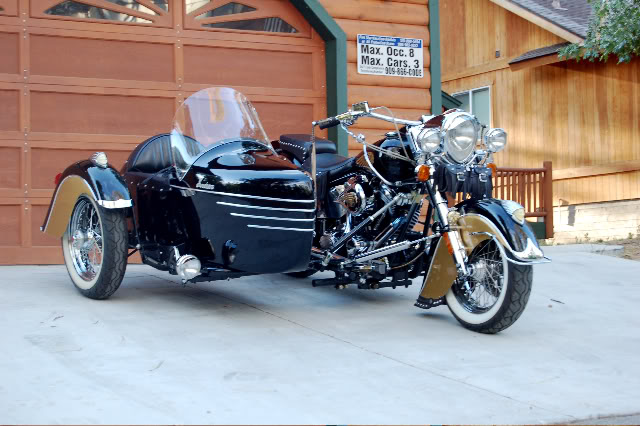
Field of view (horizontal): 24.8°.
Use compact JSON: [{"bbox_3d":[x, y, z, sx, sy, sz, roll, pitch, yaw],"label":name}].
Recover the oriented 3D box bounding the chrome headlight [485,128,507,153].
[{"bbox_3d":[0.871,-0.362,7.316,0.125,0.125,0.090,-2,8,-32],"label":"chrome headlight"}]

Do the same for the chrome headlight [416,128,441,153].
[{"bbox_3d":[0.527,-0.352,7.102,0.125,0.125,0.090,-2,8,-32],"label":"chrome headlight"}]

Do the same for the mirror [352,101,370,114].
[{"bbox_3d":[0.214,-0.536,7.451,0.085,0.065,0.050,6,7,26],"label":"mirror"}]

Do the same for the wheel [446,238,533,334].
[{"bbox_3d":[0.797,0.269,7.079,0.136,0.640,0.640,-2,8,-32],"label":"wheel"}]

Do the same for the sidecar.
[{"bbox_3d":[-0.723,-0.102,7.645,1.050,1.120,2.100,-2,8,-32],"label":"sidecar"}]

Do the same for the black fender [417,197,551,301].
[{"bbox_3d":[0.808,0.213,7.060,0.230,0.585,0.890,-2,8,-32],"label":"black fender"}]

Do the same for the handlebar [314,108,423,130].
[{"bbox_3d":[0.475,-0.478,7.563,0.920,0.135,0.450,-2,8,-32],"label":"handlebar"}]

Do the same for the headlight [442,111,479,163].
[{"bbox_3d":[0.677,-0.372,7.244,0.214,0.235,0.145,-2,8,-32],"label":"headlight"}]

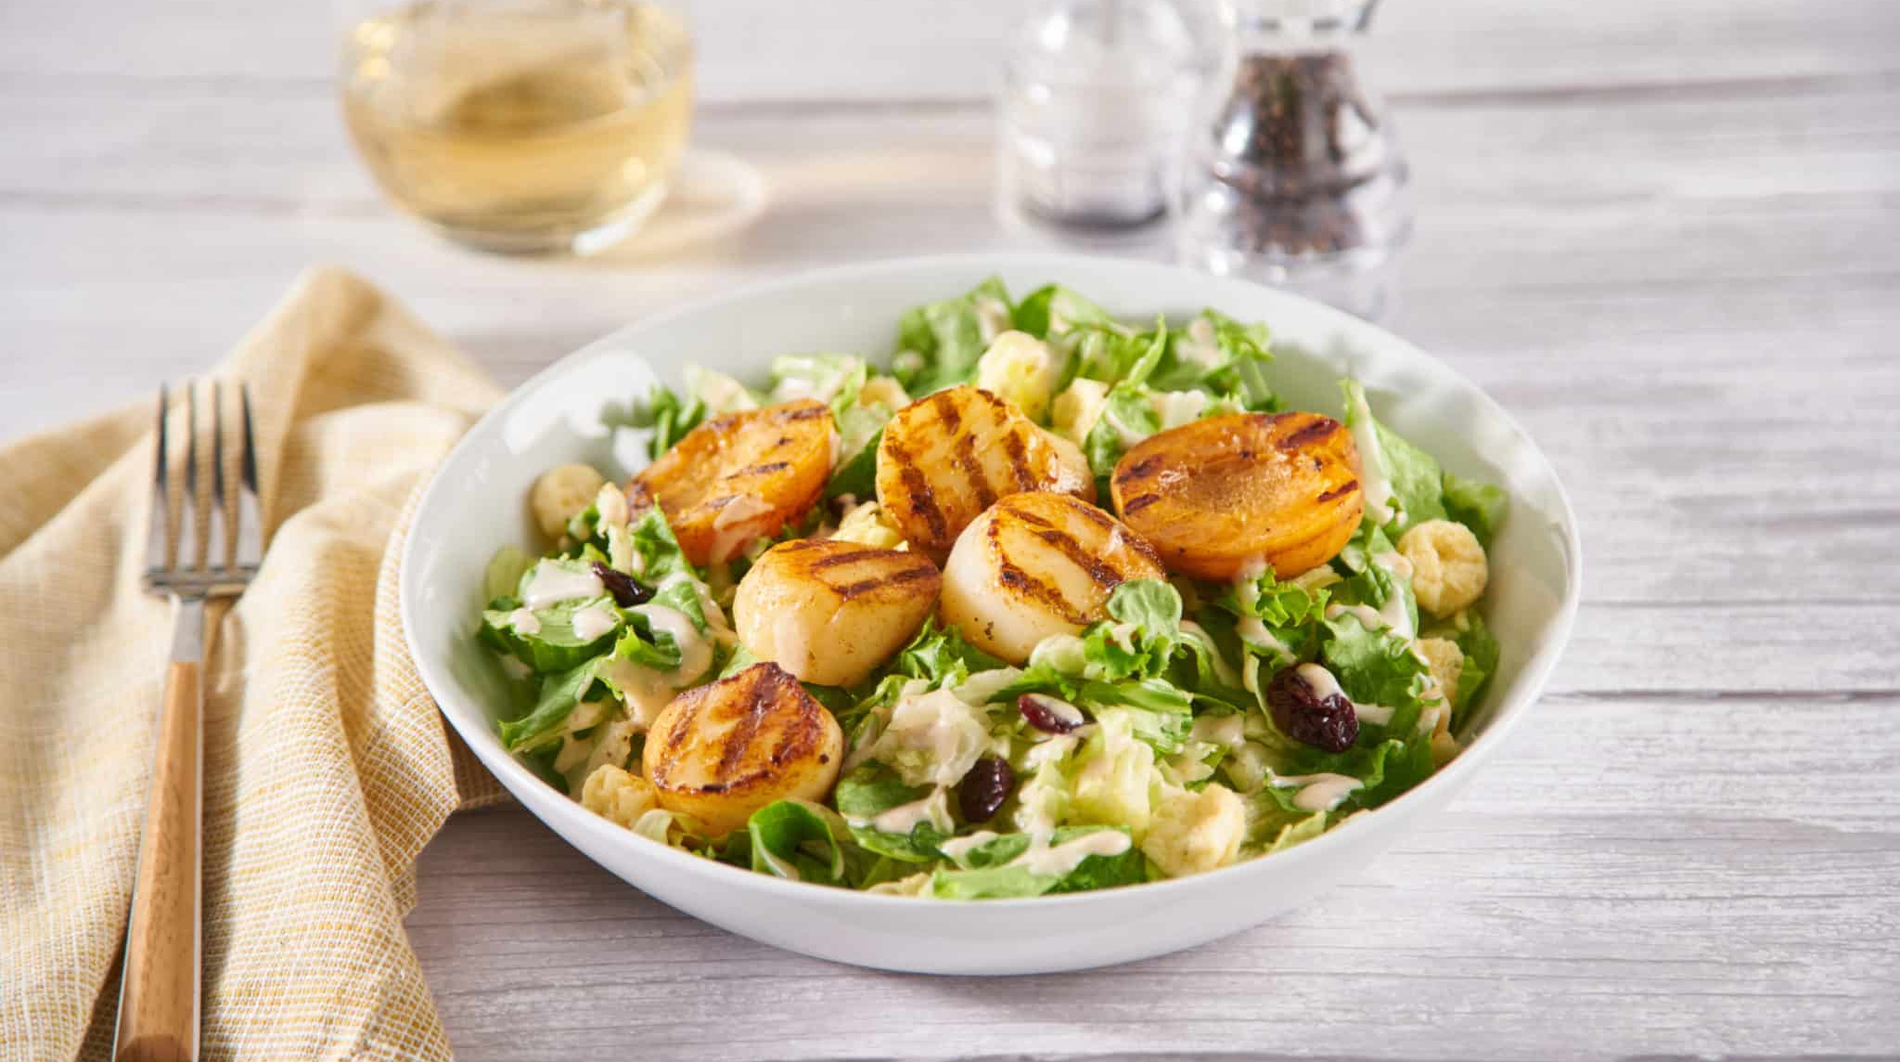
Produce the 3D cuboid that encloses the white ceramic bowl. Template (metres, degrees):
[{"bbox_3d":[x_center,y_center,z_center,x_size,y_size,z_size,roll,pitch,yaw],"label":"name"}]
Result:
[{"bbox_3d":[0.008,0.023,1.106,0.232,0.046,0.232,-1,33,1],"label":"white ceramic bowl"}]

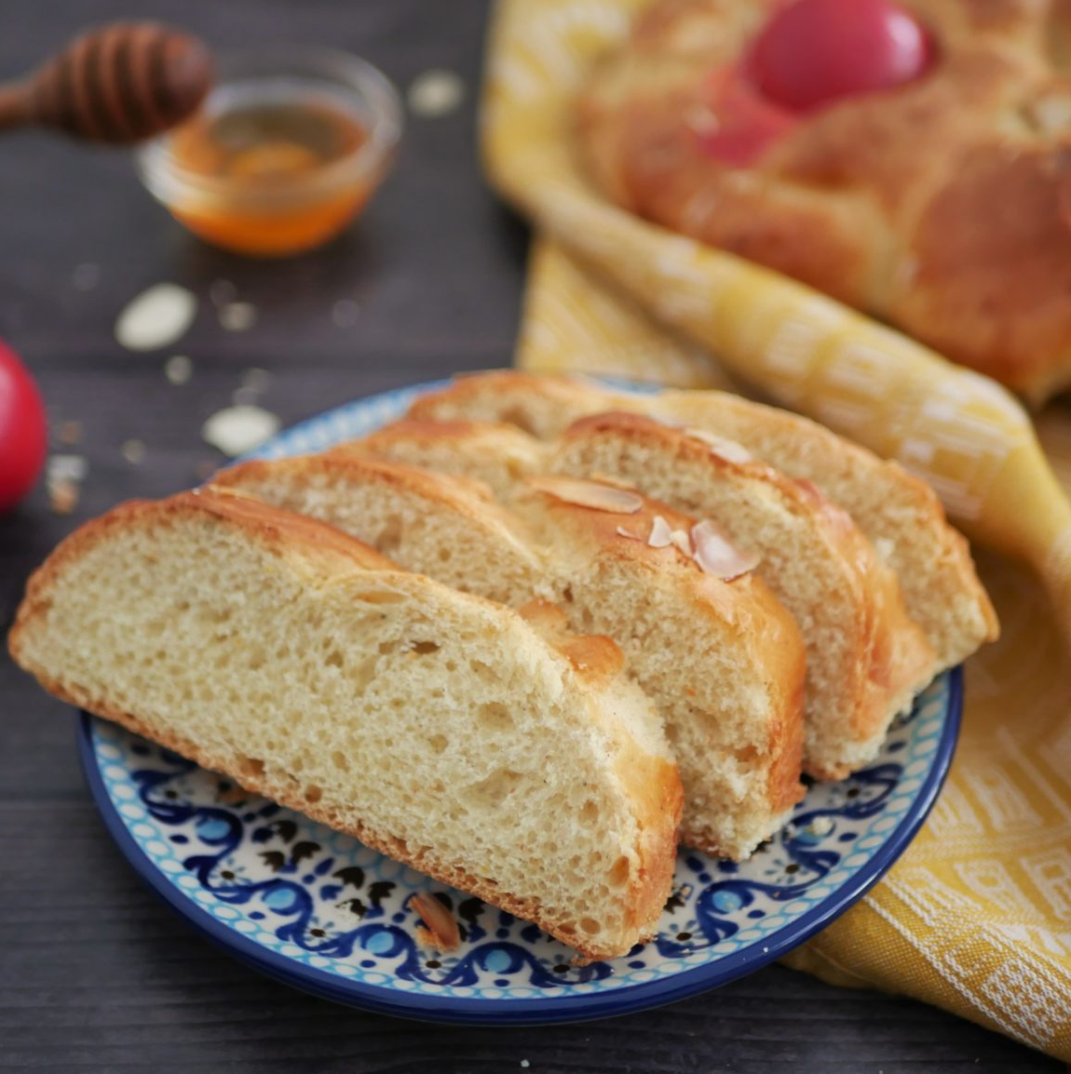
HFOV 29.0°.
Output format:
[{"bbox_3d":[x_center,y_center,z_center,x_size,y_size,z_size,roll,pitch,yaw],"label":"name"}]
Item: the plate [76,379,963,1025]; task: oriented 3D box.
[{"bbox_3d":[-0.003,0.027,0.377,0.157,0.020,0.157,0,44,0],"label":"plate"}]

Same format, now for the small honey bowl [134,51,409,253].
[{"bbox_3d":[-0.062,-0.086,0.489,0.062,0.027,0.062,0,44,0],"label":"small honey bowl"}]

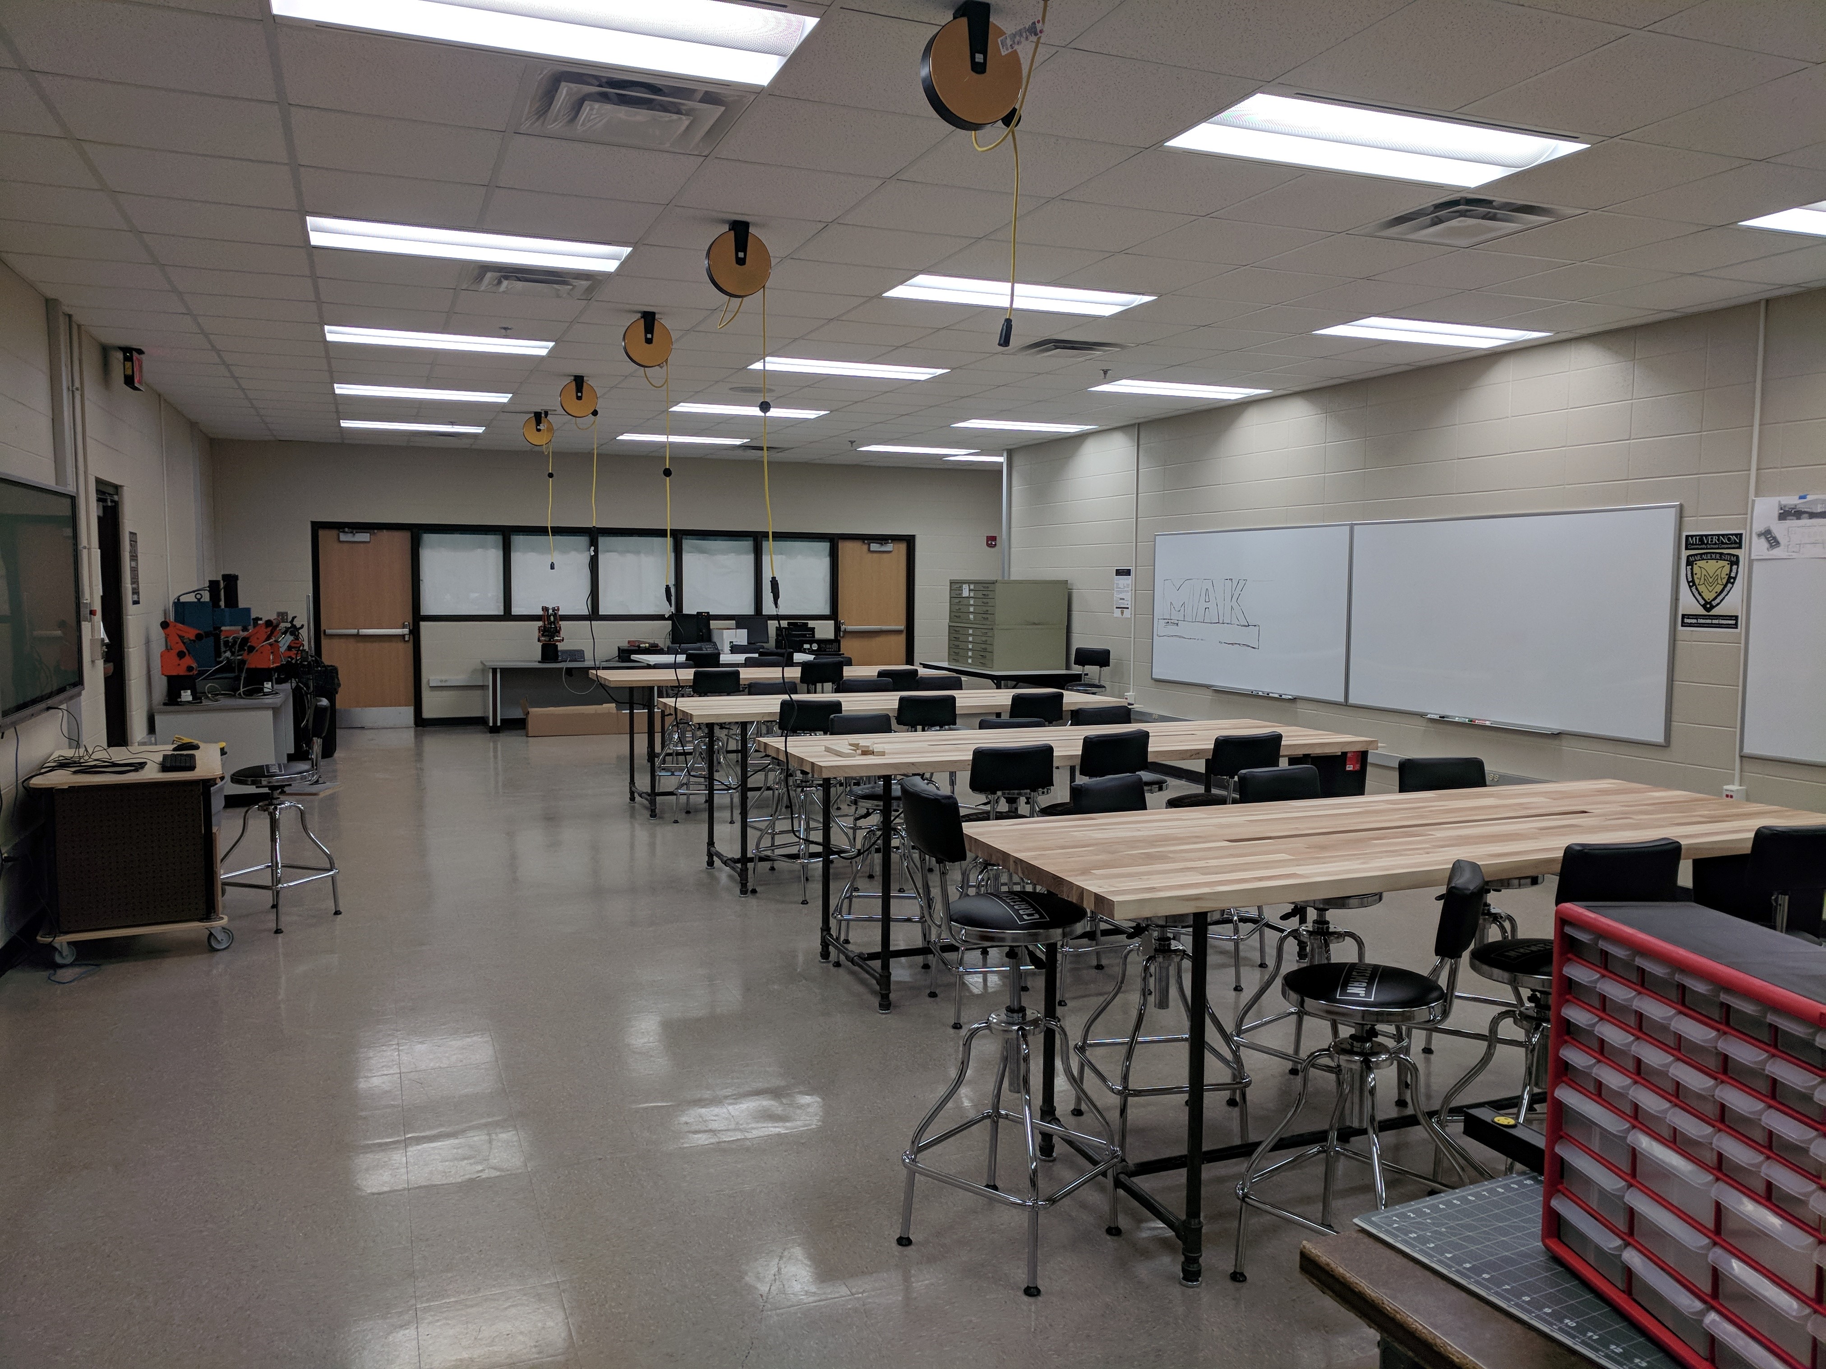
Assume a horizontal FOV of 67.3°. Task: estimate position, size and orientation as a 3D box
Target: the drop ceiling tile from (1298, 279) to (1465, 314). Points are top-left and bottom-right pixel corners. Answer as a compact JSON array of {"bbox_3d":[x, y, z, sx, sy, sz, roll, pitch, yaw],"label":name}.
[{"bbox_3d":[2.141,-1.811,6.380,0.603,0.024,0.603,-1,5,-22],"label":"drop ceiling tile"}]

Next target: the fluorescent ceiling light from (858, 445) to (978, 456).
[{"bbox_3d":[0.043,-2.427,14.074,1.215,0.060,0.605,-1,5,-22],"label":"fluorescent ceiling light"}]

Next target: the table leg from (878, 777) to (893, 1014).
[{"bbox_3d":[-0.102,0.773,5.097,0.046,0.900,0.046,-1,5,-22],"label":"table leg"}]

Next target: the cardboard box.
[{"bbox_3d":[-3.437,0.338,13.792,0.920,0.320,0.310,-1,5,-22],"label":"cardboard box"}]

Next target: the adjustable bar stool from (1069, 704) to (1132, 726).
[{"bbox_3d":[0.966,0.610,6.323,0.450,0.990,0.480,-1,5,-22],"label":"adjustable bar stool"}]

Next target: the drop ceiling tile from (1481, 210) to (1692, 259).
[{"bbox_3d":[2.593,-1.717,5.260,0.600,0.020,0.600,-1,5,-22],"label":"drop ceiling tile"}]

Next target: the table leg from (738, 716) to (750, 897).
[{"bbox_3d":[-0.857,0.625,6.940,0.046,0.900,0.046,-1,5,-22],"label":"table leg"}]

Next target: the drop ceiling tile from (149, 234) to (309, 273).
[{"bbox_3d":[-2.842,-1.791,5.721,0.605,0.020,0.605,-1,5,-22],"label":"drop ceiling tile"}]

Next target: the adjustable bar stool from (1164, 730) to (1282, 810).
[{"bbox_3d":[1.233,0.682,5.659,0.500,1.018,0.520,-2,5,-29],"label":"adjustable bar stool"}]

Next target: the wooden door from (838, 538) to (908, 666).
[{"bbox_3d":[-0.482,-0.693,16.382,0.890,2.060,0.050,-1,5,-22],"label":"wooden door"}]

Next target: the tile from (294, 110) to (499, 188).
[{"bbox_3d":[-1.597,-1.669,4.239,0.603,0.024,0.603,-1,5,-22],"label":"tile"}]

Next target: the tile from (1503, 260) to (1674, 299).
[{"bbox_3d":[2.934,-1.775,6.050,0.600,0.020,0.600,-1,5,-22],"label":"tile"}]

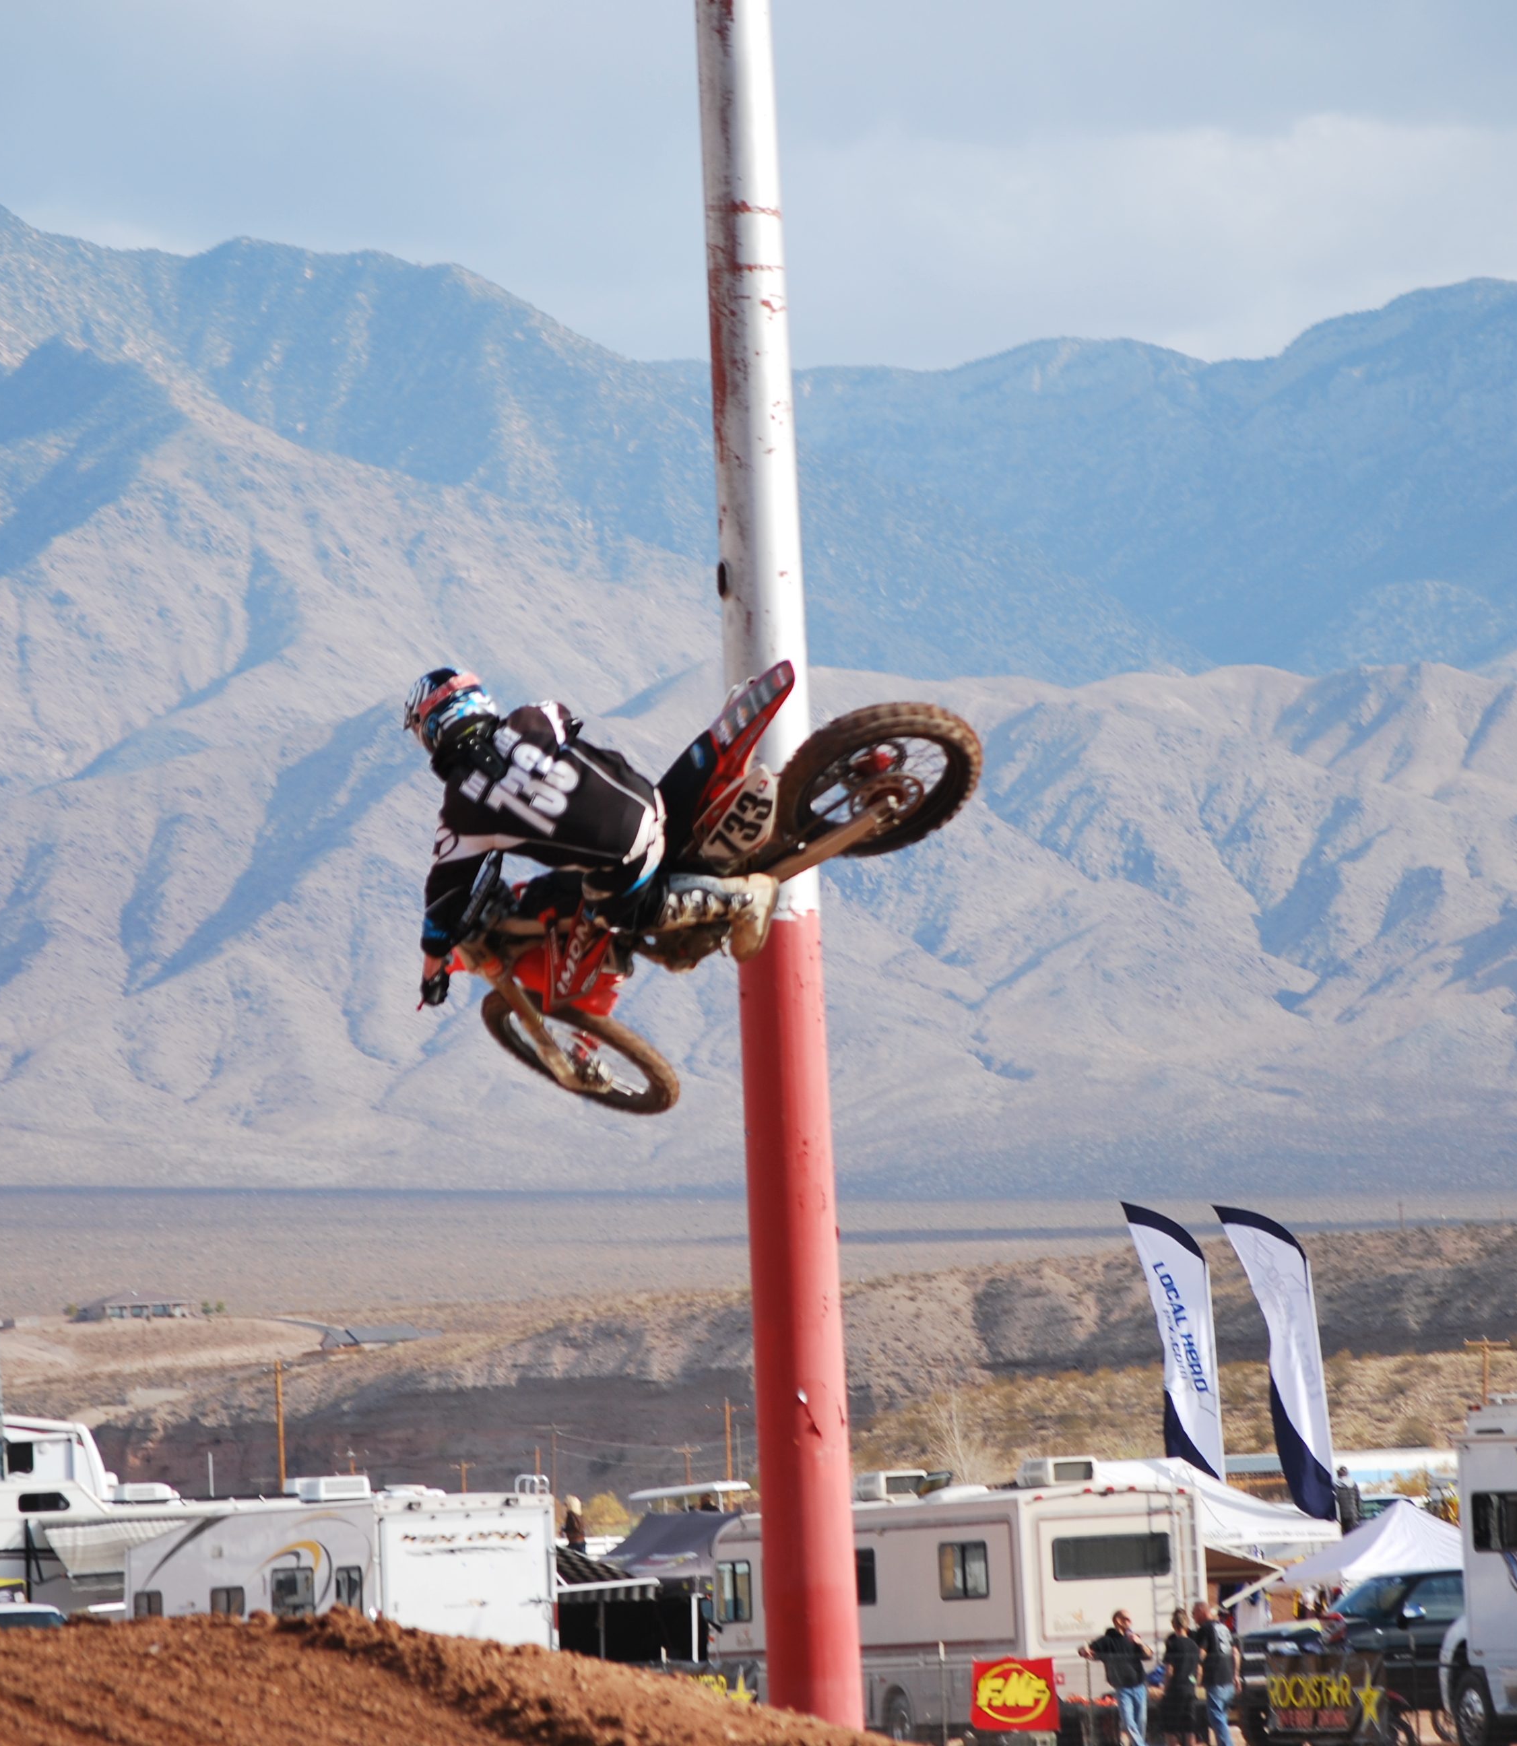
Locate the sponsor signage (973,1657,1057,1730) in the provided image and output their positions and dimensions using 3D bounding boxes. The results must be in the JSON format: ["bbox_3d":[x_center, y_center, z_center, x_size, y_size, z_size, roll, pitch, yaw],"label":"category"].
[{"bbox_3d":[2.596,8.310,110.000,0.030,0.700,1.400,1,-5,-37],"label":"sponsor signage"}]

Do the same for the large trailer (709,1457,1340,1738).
[{"bbox_3d":[2.420,9.250,137.800,2.500,3.550,9.500,-1,-4,-25],"label":"large trailer"}]

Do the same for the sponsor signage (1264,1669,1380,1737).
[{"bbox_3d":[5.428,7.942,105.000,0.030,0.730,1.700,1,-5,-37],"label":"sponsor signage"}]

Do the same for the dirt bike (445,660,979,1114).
[{"bbox_3d":[-0.311,0.057,34.880,1.280,0.800,2.150,20,-50,-39],"label":"dirt bike"}]

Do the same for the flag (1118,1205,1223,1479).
[{"bbox_3d":[5.874,7.276,153.000,1.300,5.300,0.150,-2,-4,0],"label":"flag"}]

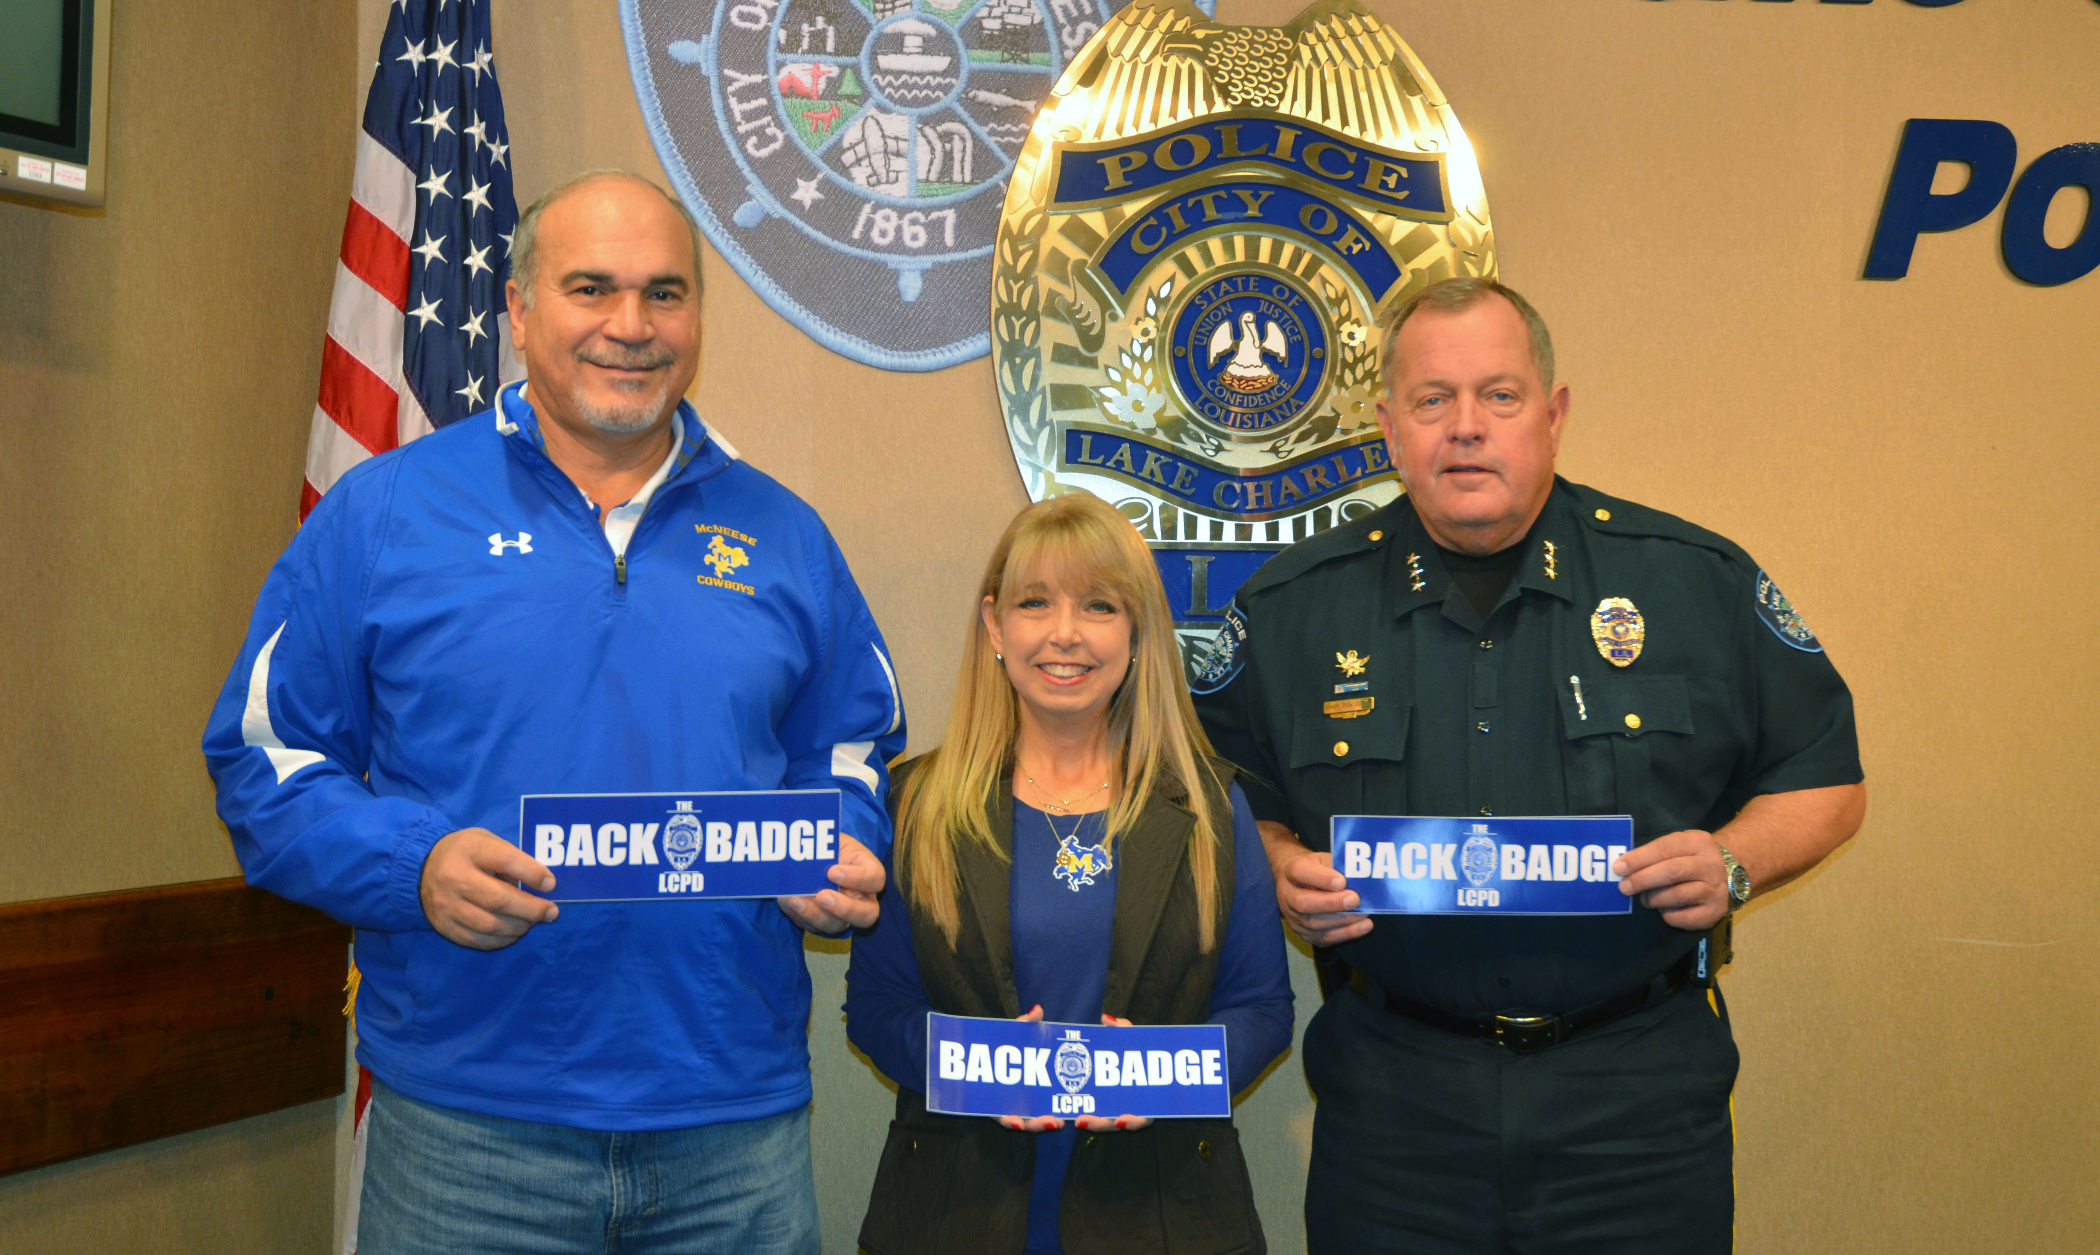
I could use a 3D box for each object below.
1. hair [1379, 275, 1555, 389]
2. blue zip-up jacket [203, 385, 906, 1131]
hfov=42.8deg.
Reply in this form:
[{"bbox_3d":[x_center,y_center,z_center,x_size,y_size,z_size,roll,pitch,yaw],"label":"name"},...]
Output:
[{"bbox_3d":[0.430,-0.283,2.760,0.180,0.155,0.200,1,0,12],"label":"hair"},{"bbox_3d":[-0.462,0.122,2.500,0.650,0.690,0.420,1,0,-13],"label":"blue zip-up jacket"}]

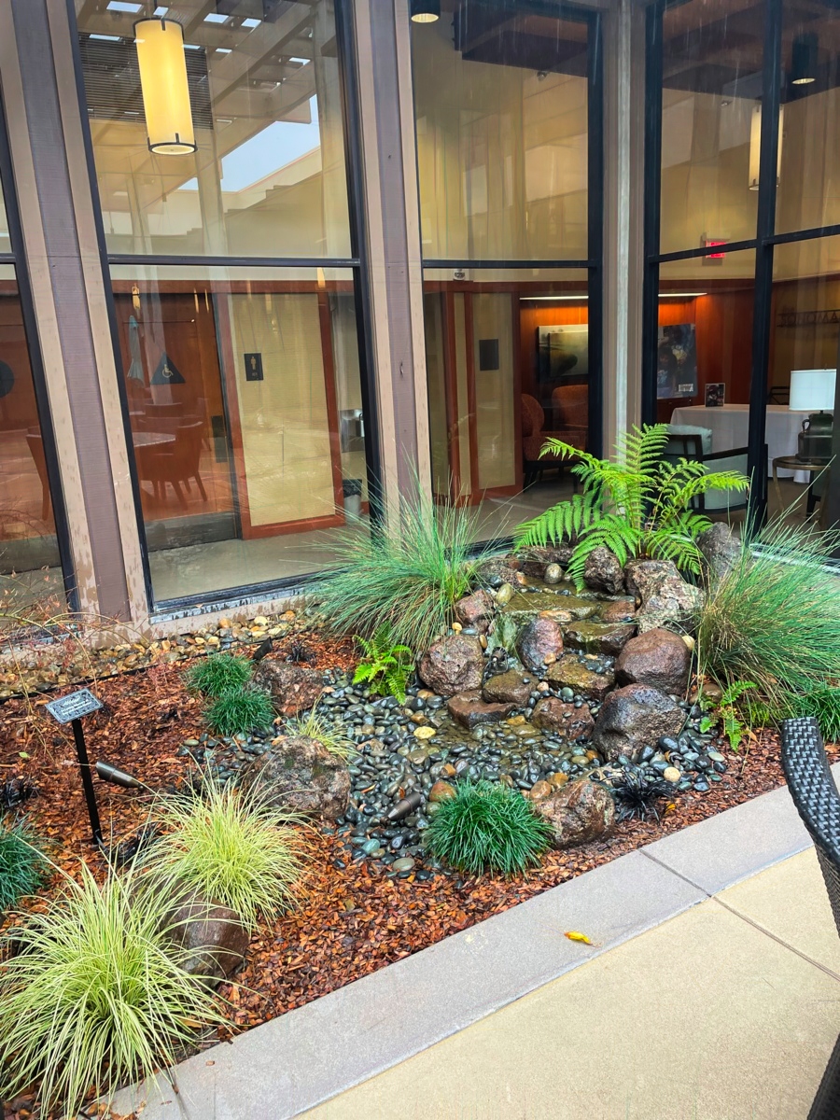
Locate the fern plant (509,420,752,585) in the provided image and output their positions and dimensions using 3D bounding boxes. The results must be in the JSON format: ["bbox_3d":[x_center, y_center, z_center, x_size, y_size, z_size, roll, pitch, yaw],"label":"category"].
[{"bbox_3d":[1.338,-0.363,5.420,1.428,0.978,1.350,1,15,14],"label":"fern plant"}]

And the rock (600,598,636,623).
[{"bbox_3d":[1.098,0.281,4.660,0.201,0.129,0.170,0,14,13],"label":"rock"}]

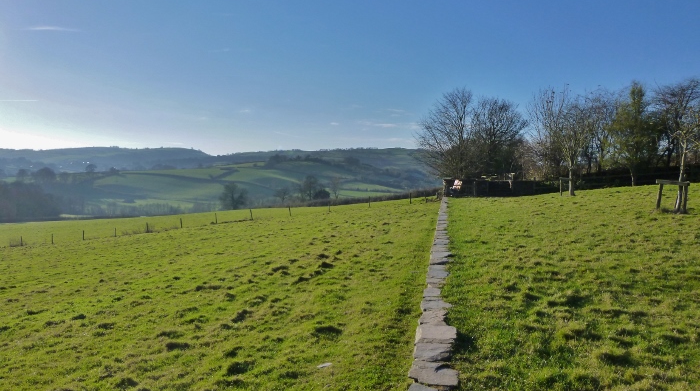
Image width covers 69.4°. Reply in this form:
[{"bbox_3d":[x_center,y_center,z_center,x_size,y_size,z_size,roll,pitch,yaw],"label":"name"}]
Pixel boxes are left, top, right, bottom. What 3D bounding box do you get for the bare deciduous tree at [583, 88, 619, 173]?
[{"bbox_3d":[17.344,-4.431,35.000,2.500,6.100,2.500,0,2,0],"label":"bare deciduous tree"}]

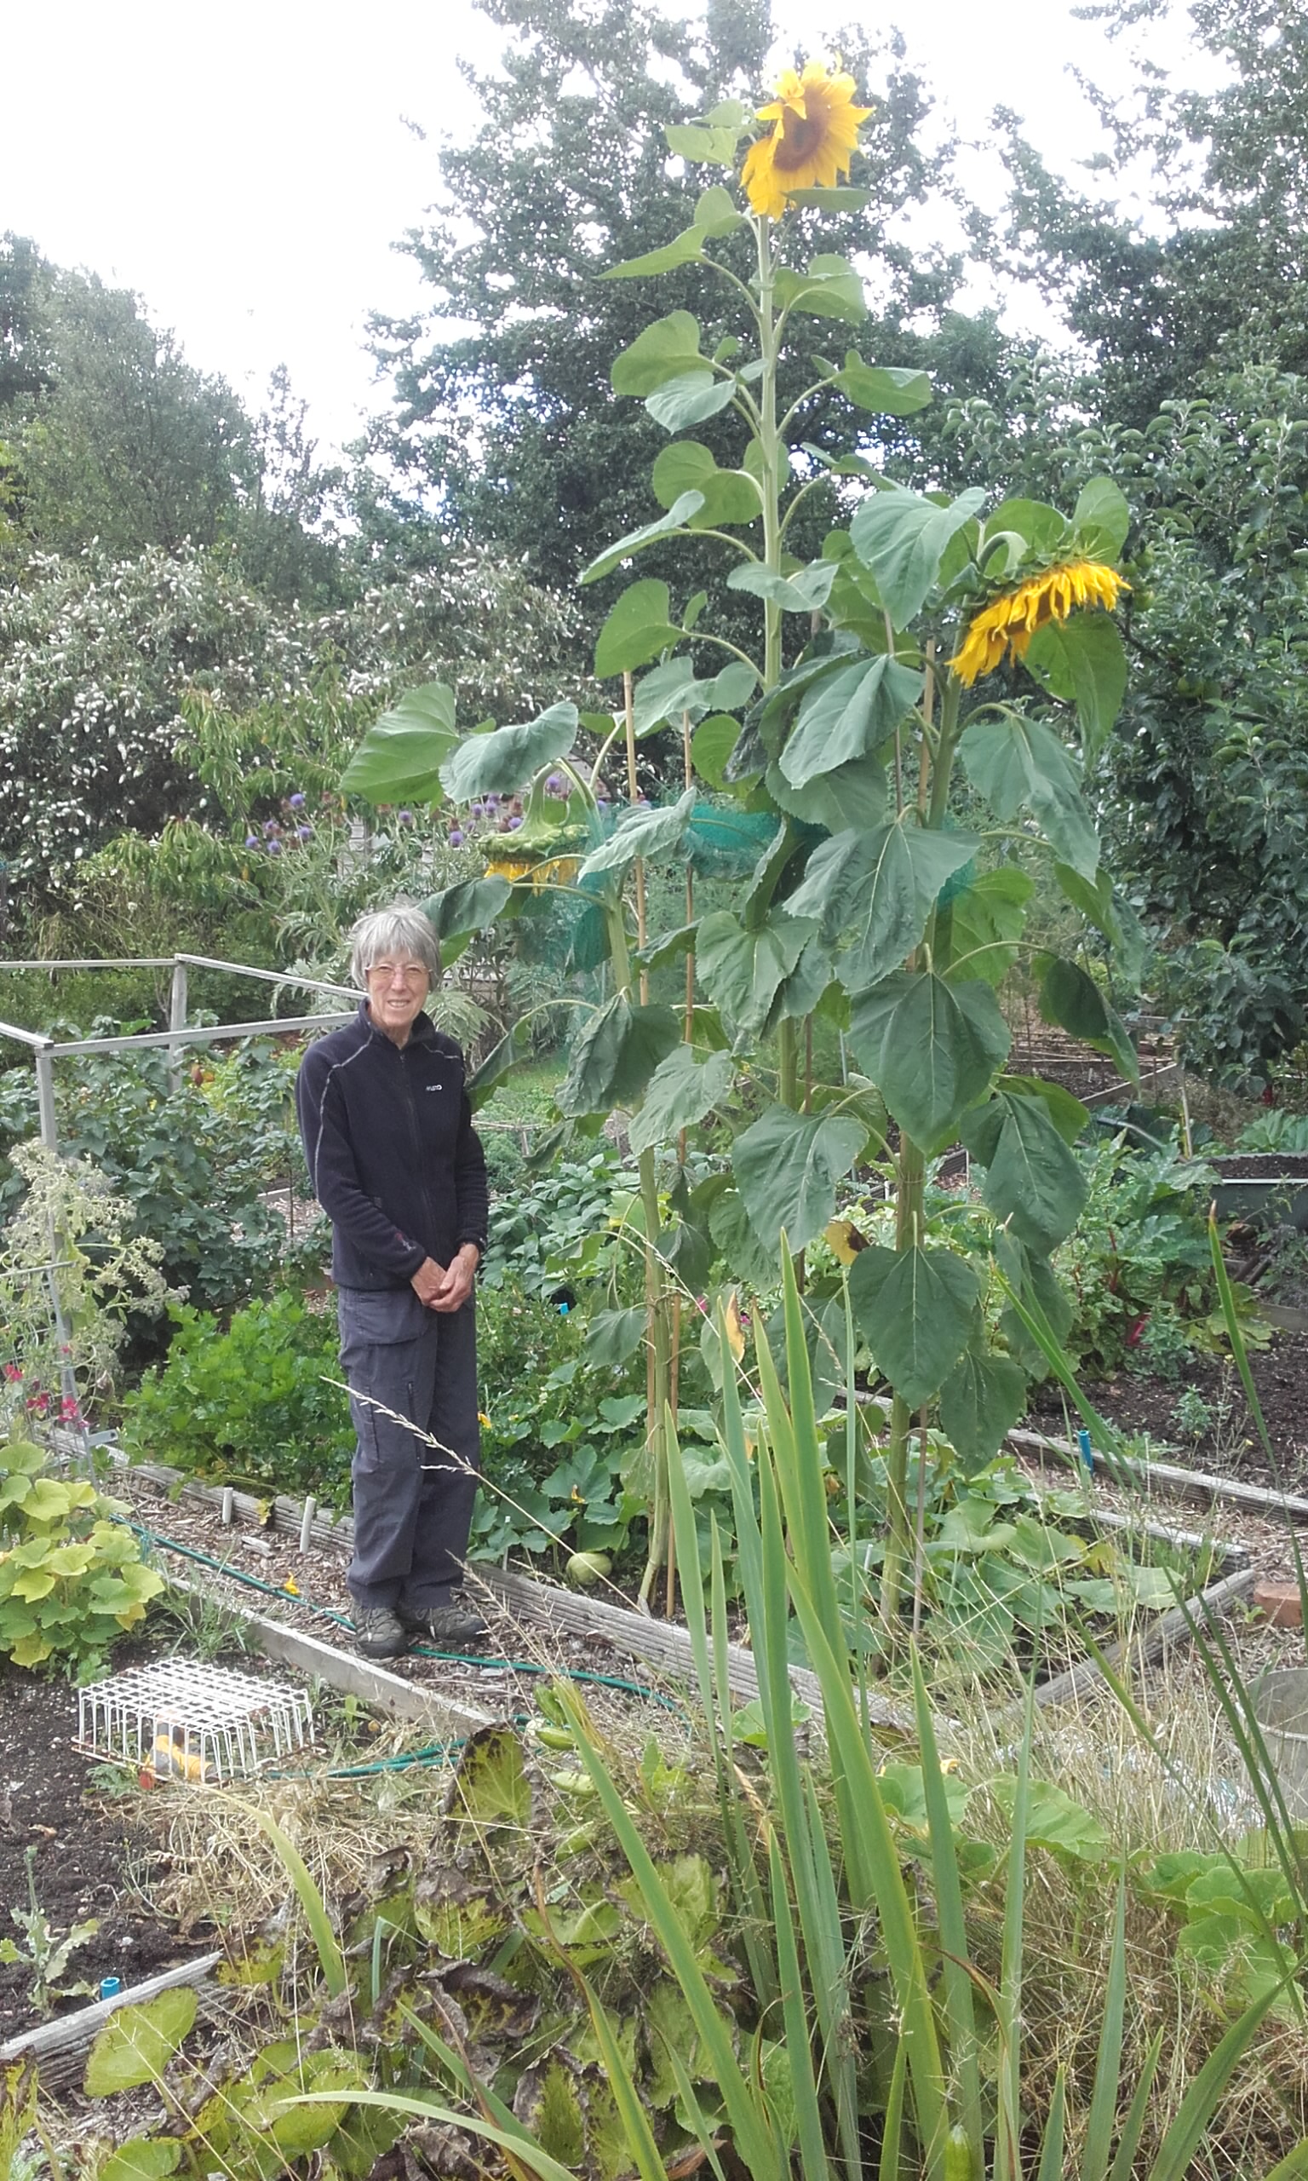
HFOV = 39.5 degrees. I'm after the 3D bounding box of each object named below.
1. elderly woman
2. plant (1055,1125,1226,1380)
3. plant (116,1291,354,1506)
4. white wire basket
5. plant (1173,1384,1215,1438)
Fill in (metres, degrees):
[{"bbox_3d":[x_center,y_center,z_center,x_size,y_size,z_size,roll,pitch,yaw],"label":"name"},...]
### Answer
[{"bbox_3d":[-0.575,0.412,4.083,0.440,1.630,0.330,-2,4,-25],"label":"elderly woman"},{"bbox_3d":[1.863,0.566,6.972,0.680,0.880,0.650,0,4,0],"label":"plant"},{"bbox_3d":[-1.141,0.847,5.252,0.740,0.540,0.650,0,4,0],"label":"plant"},{"bbox_3d":[-0.897,1.241,3.594,0.390,0.105,0.280,3,5,35],"label":"white wire basket"},{"bbox_3d":[1.748,1.018,5.879,0.140,0.170,0.140,0,4,0],"label":"plant"}]

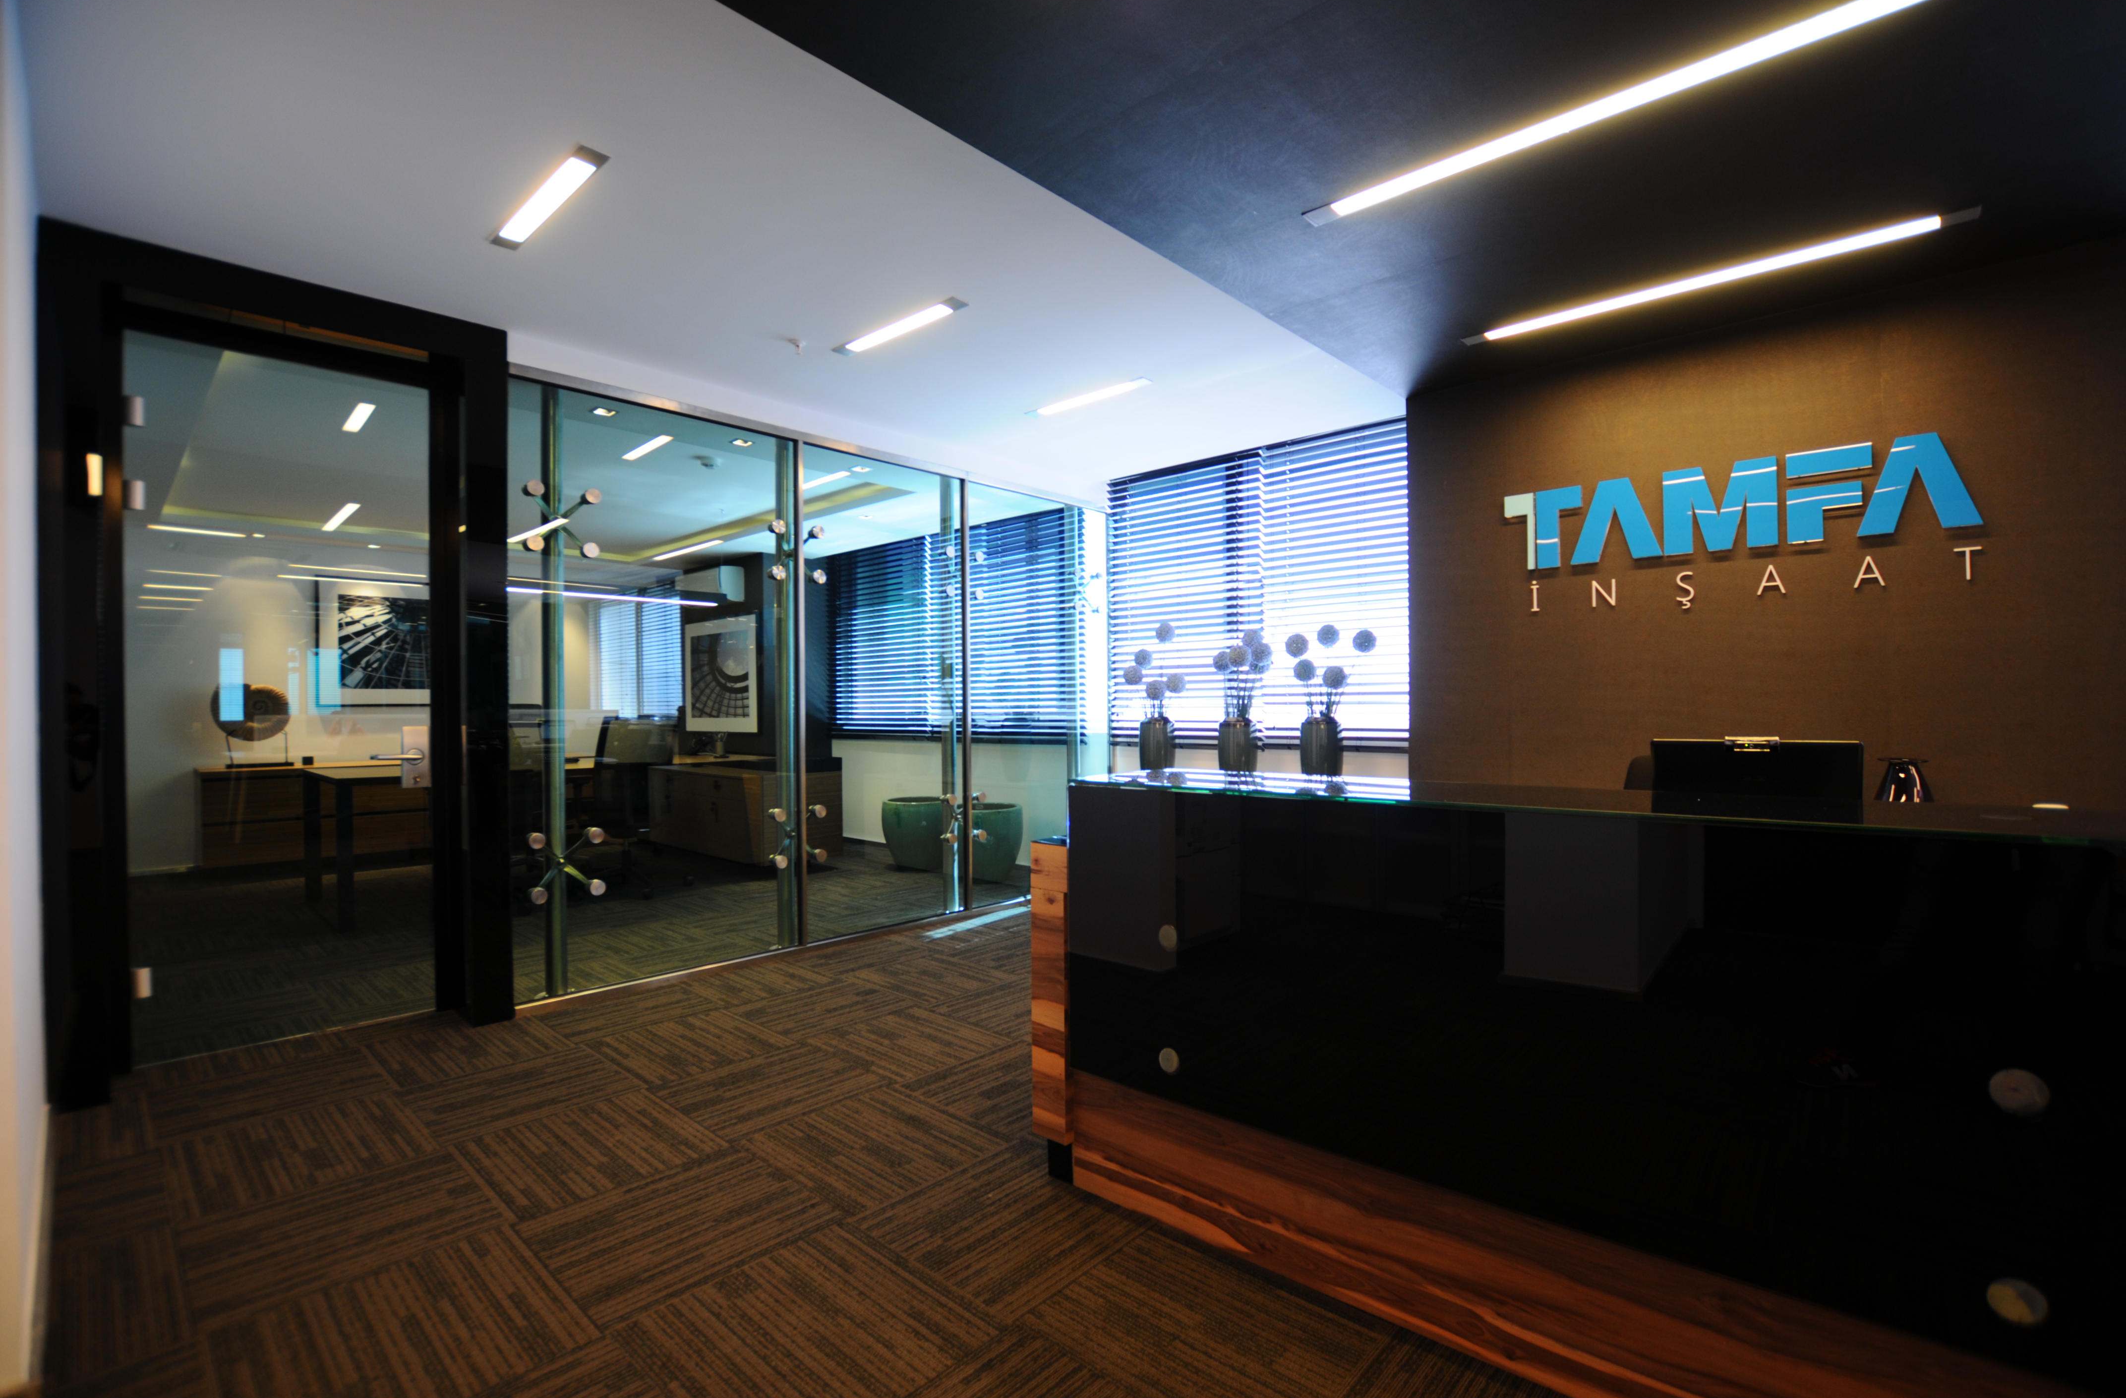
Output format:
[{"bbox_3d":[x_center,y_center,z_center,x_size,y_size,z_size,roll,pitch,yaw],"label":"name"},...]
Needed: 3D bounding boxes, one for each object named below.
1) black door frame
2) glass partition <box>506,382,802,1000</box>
[{"bbox_3d":[-2.488,-0.081,2.906,0.320,2.455,1.115,0,1,43],"label":"black door frame"},{"bbox_3d":[-1.617,-0.021,3.667,0.040,2.320,1.175,0,1,43],"label":"glass partition"}]

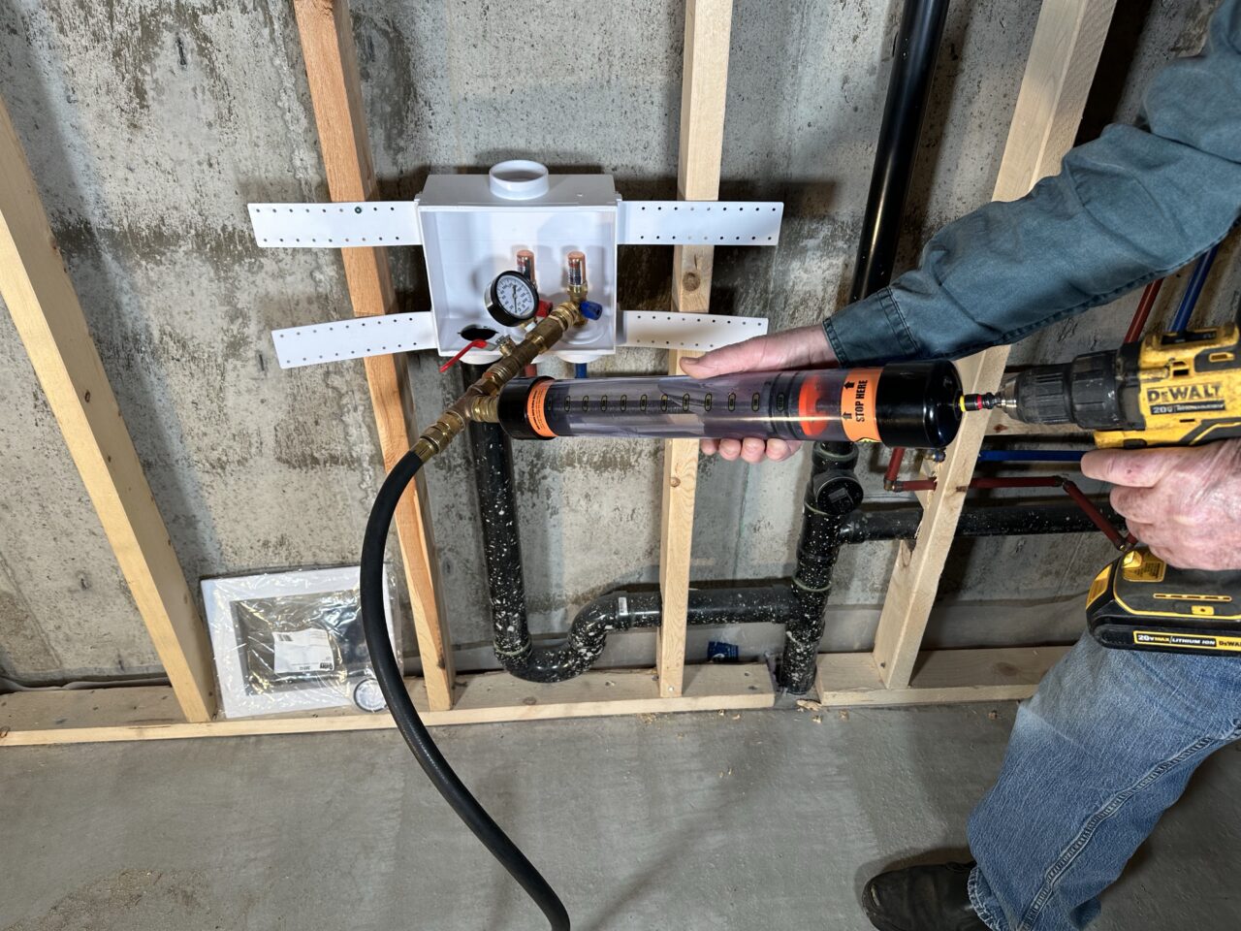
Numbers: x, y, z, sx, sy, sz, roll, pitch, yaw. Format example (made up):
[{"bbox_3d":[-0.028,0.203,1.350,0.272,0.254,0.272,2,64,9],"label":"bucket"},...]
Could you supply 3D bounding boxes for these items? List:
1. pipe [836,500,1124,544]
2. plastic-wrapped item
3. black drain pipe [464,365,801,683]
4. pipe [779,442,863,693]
[{"bbox_3d":[0.613,0.098,1.446,0.512,0.053,0.053,-2,35,-3],"label":"pipe"},{"bbox_3d":[-0.536,0.303,1.482,0.318,0.262,0.032,-5,14,-2],"label":"plastic-wrapped item"},{"bbox_3d":[0.045,0.116,1.407,0.545,0.654,0.073,-2,35,-3],"label":"black drain pipe"},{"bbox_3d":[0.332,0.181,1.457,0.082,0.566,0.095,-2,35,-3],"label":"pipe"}]

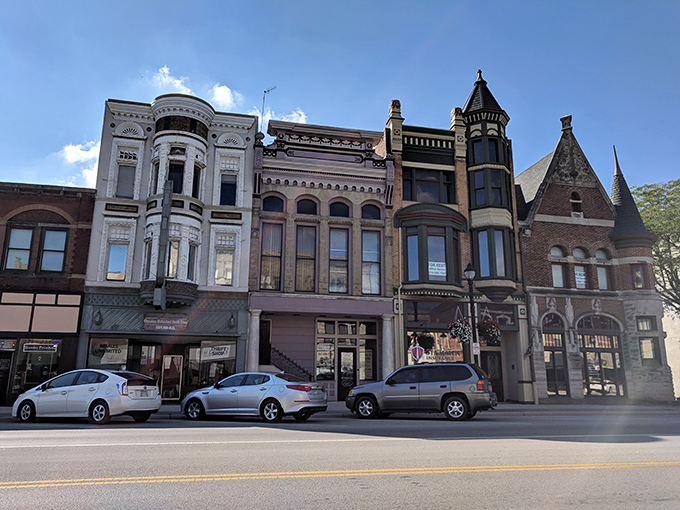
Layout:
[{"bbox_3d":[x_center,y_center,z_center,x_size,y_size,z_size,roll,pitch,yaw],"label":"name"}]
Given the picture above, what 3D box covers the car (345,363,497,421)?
[{"bbox_3d":[2.599,4.521,17.101,4.900,1.820,1.900,-4,-14,19],"label":"car"}]

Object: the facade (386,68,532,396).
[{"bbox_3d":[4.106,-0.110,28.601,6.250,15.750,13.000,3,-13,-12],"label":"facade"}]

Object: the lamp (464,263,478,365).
[{"bbox_3d":[4.913,2.936,18.625,0.500,5.409,0.500,3,-13,-12],"label":"lamp"}]

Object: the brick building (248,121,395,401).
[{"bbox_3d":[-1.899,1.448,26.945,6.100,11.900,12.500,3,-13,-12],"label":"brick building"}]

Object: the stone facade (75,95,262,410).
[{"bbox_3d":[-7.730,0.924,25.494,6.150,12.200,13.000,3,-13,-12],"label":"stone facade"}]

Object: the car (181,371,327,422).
[{"bbox_3d":[-2.784,4.444,16.096,4.845,1.455,1.830,-6,-14,25],"label":"car"}]

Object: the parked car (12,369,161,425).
[{"bbox_3d":[-7.609,4.216,15.306,4.480,1.490,1.745,-4,-14,19],"label":"parked car"}]

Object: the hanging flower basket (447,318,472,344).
[{"bbox_3d":[4.331,2.772,18.508,0.905,0.905,0.905,3,-13,-12],"label":"hanging flower basket"}]

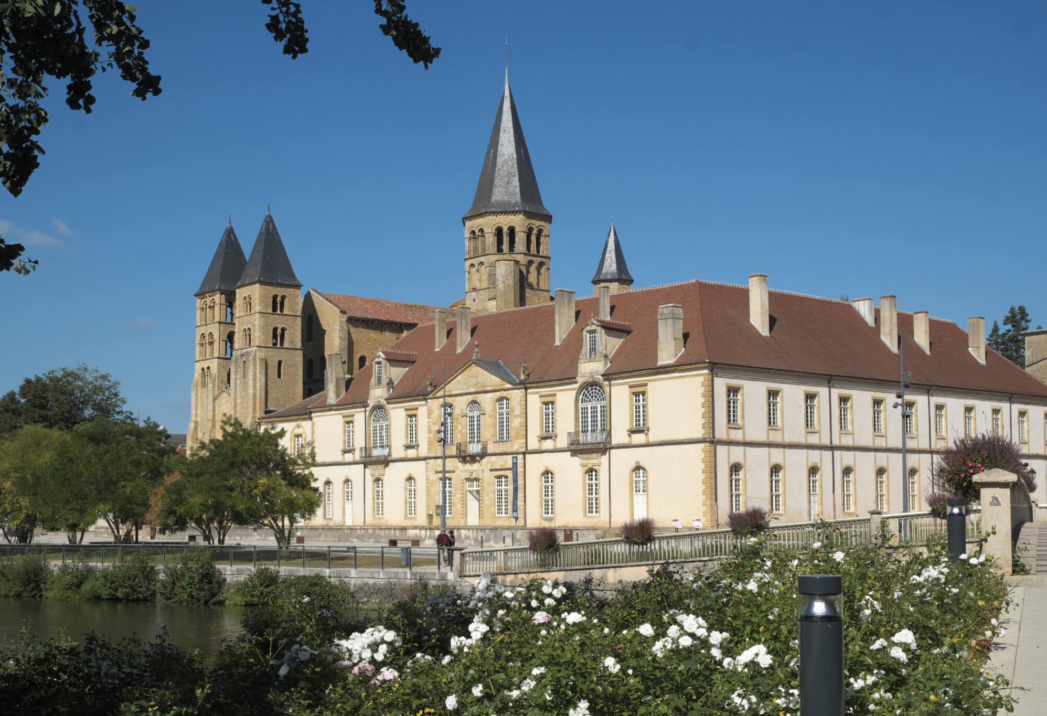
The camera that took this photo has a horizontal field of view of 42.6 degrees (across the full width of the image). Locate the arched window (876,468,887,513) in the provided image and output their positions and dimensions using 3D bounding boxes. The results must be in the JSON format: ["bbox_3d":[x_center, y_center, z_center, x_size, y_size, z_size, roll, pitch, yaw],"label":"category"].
[{"bbox_3d":[26.575,9.811,99.865,1.400,3.250,0.300,5,-9,-41],"label":"arched window"}]

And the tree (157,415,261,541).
[{"bbox_3d":[-18.475,7.521,78.544,6.200,7.980,6.200,0,-7,0],"label":"tree"}]

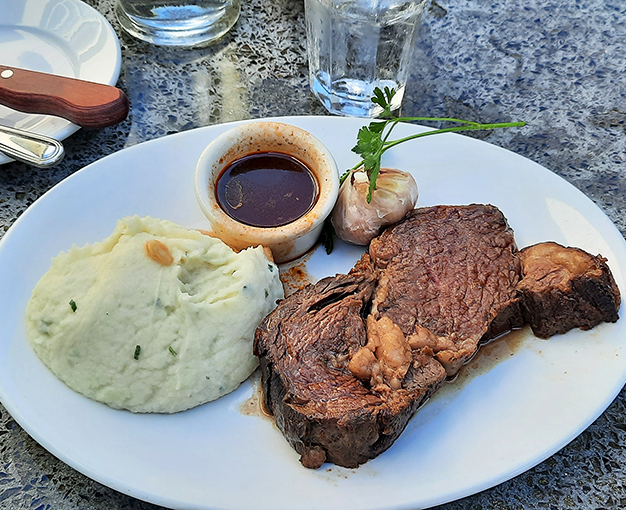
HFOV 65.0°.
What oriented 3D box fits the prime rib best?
[{"bbox_3d":[0.062,0.025,0.243,0.187,0.042,0.090,-22,58,-17],"label":"prime rib"}]

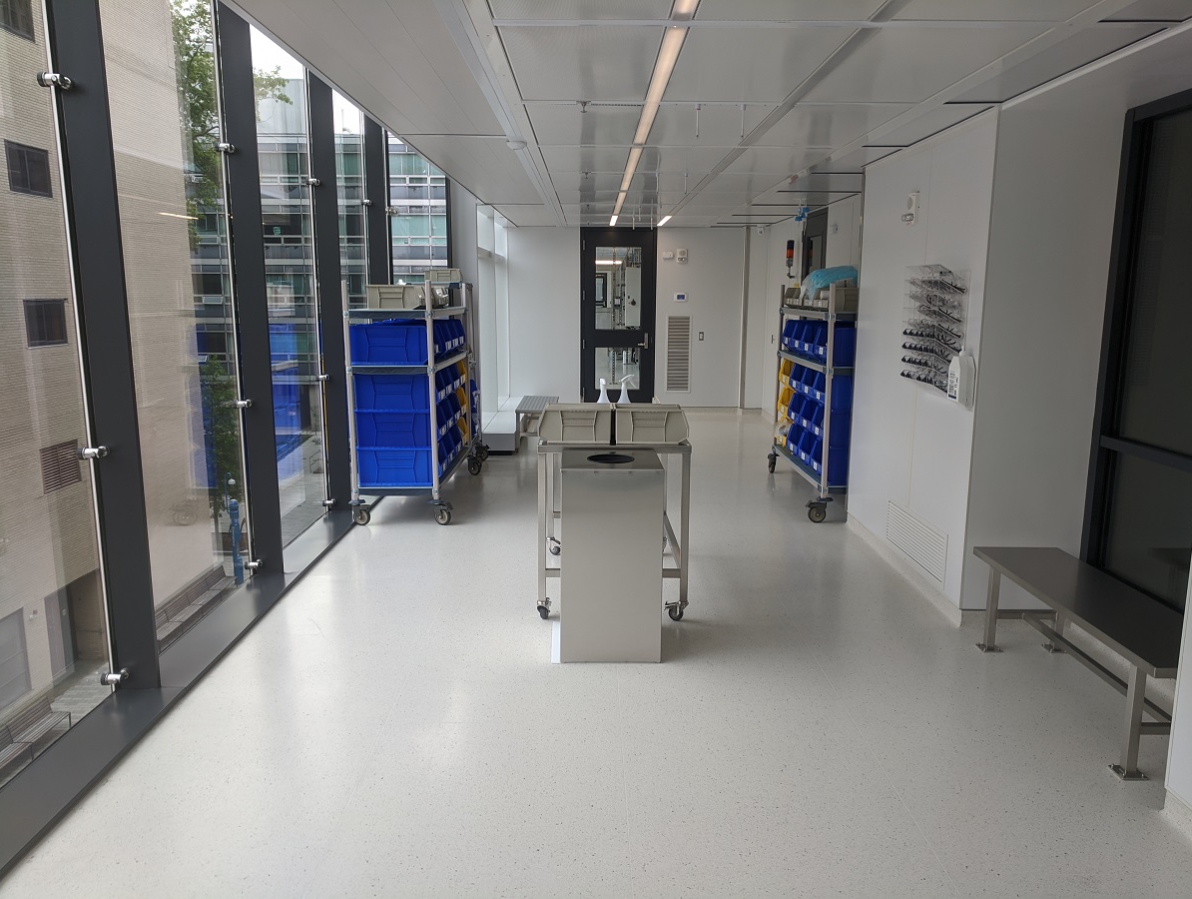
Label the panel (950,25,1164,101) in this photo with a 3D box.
[{"bbox_3d":[1.733,-1.497,3.503,0.258,0.040,1.245,0,10,0],"label":"panel"}]

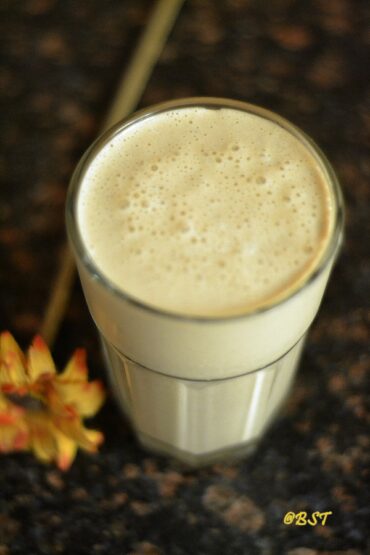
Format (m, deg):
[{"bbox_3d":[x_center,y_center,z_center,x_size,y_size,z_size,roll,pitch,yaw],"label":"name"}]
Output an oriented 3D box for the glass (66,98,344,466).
[{"bbox_3d":[0.007,0.012,0.413,0.086,0.128,0.086,0,57,0],"label":"glass"}]

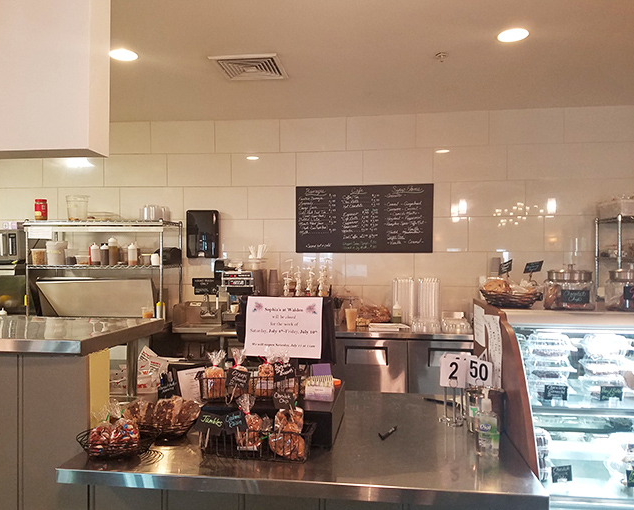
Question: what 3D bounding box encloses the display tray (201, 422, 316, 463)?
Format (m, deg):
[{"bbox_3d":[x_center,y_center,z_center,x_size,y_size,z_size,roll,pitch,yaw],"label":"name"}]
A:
[{"bbox_3d":[-0.177,0.581,1.606,0.335,0.085,0.110,0,1,9],"label":"display tray"}]

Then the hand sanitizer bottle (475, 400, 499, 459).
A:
[{"bbox_3d":[0.471,0.463,1.410,0.067,0.175,0.043,0,-1,19],"label":"hand sanitizer bottle"}]

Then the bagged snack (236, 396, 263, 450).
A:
[{"bbox_3d":[-0.196,0.481,1.470,0.073,0.155,0.048,0,0,7],"label":"bagged snack"}]

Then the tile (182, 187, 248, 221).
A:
[{"bbox_3d":[-0.951,-0.485,4.718,0.610,0.304,0.010,0,-1,7],"label":"tile"}]

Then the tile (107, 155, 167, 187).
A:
[{"bbox_3d":[-1.701,-0.790,4.801,0.609,0.305,0.010,0,0,7],"label":"tile"}]

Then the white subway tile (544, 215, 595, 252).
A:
[{"bbox_3d":[2.240,-0.173,4.326,0.606,0.303,0.010,0,1,7],"label":"white subway tile"}]

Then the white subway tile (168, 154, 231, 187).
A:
[{"bbox_3d":[-1.086,-0.783,4.729,0.609,0.305,0.010,0,0,7],"label":"white subway tile"}]

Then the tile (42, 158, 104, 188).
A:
[{"bbox_3d":[-2.304,-0.783,4.840,0.606,0.303,0.010,0,1,7],"label":"tile"}]

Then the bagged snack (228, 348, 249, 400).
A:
[{"bbox_3d":[-0.264,0.400,1.715,0.070,0.165,0.055,0,0,7],"label":"bagged snack"}]

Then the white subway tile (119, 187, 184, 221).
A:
[{"bbox_3d":[-1.545,-0.477,4.758,0.606,0.303,0.010,0,1,7],"label":"white subway tile"}]

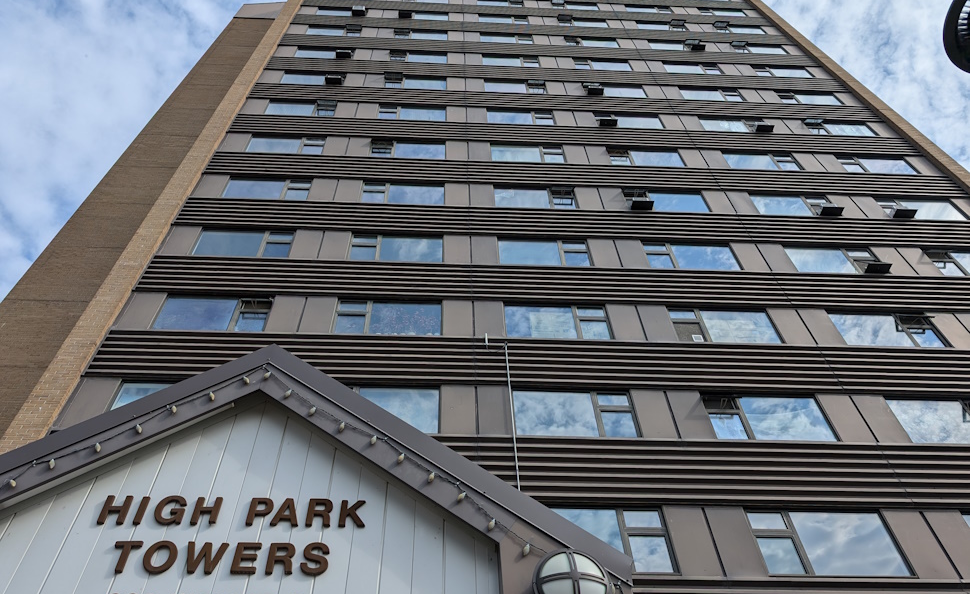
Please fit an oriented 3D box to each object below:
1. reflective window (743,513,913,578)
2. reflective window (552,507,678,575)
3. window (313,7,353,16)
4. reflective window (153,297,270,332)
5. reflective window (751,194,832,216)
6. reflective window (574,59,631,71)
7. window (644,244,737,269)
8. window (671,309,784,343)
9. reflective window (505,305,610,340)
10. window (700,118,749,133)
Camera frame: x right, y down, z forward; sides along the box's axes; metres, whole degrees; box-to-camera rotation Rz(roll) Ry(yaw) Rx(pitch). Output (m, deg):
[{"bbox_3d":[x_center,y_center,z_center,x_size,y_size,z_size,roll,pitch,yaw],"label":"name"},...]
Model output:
[{"bbox_3d":[5.441,3.913,10.703,2.330,1.170,0.120,1,-51,-4],"label":"reflective window"},{"bbox_3d":[1.778,3.857,10.673,2.297,1.162,0.120,1,-51,-4],"label":"reflective window"},{"bbox_3d":[-6.955,-13.137,30.979,1.600,1.130,0.120,1,-51,-4],"label":"window"},{"bbox_3d":[-5.806,0.409,14.511,2.280,1.130,0.100,1,-51,-4],"label":"reflective window"},{"bbox_3d":[8.886,-2.611,19.324,2.323,1.162,0.120,1,-51,-4],"label":"reflective window"},{"bbox_3d":[4.829,-9.537,27.790,2.310,1.130,0.100,1,-51,-4],"label":"reflective window"},{"bbox_3d":[5.219,-1.031,17.036,2.323,1.162,0.120,1,-51,-4],"label":"window"},{"bbox_3d":[5.390,0.659,15.213,2.310,1.130,0.100,1,-51,-4],"label":"window"},{"bbox_3d":[1.562,0.546,14.794,2.300,1.130,0.120,1,-51,-4],"label":"reflective window"},{"bbox_3d":[8.333,-5.994,23.478,1.600,1.130,0.120,1,-51,-4],"label":"window"}]

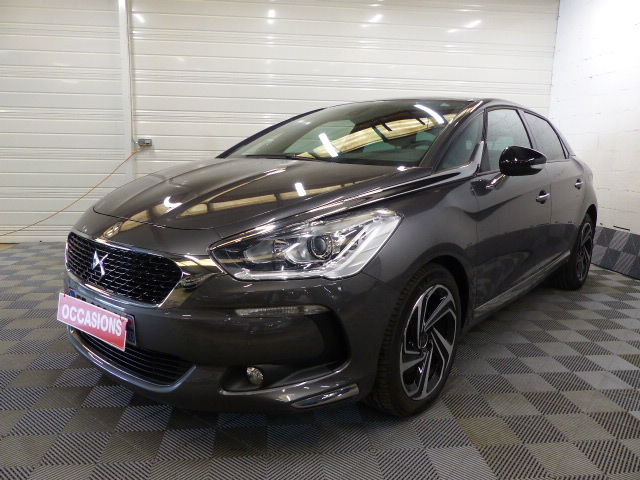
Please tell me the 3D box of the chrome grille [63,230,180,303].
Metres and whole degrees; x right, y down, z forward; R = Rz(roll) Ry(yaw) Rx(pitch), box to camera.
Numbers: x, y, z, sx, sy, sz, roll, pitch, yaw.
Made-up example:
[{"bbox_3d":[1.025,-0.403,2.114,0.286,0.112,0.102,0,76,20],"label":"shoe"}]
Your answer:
[{"bbox_3d":[-0.811,0.099,1.845,0.880,0.190,0.130,9,13,40],"label":"chrome grille"}]

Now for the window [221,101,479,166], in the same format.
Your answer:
[{"bbox_3d":[0.184,-0.656,2.870,1.380,0.160,0.980,9,38,40],"label":"window"}]

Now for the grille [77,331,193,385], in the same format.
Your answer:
[{"bbox_3d":[-0.805,0.422,1.914,0.880,0.150,0.130,9,13,40],"label":"grille"}]

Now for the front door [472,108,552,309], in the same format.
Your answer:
[{"bbox_3d":[1.004,-0.240,2.677,0.270,1.060,1.140,9,13,40],"label":"front door"}]

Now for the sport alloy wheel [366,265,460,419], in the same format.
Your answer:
[{"bbox_3d":[0.387,0.418,2.094,0.240,0.670,0.670,9,13,39],"label":"sport alloy wheel"}]

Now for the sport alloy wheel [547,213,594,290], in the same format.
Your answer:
[{"bbox_3d":[2.172,0.077,4.128,0.240,0.670,0.670,9,13,40],"label":"sport alloy wheel"}]

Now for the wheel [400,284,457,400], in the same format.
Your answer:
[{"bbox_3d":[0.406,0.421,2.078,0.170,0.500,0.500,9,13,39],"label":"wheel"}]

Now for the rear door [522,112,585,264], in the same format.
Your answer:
[{"bbox_3d":[1.645,-0.363,3.407,0.270,1.030,0.970,9,13,40],"label":"rear door"}]

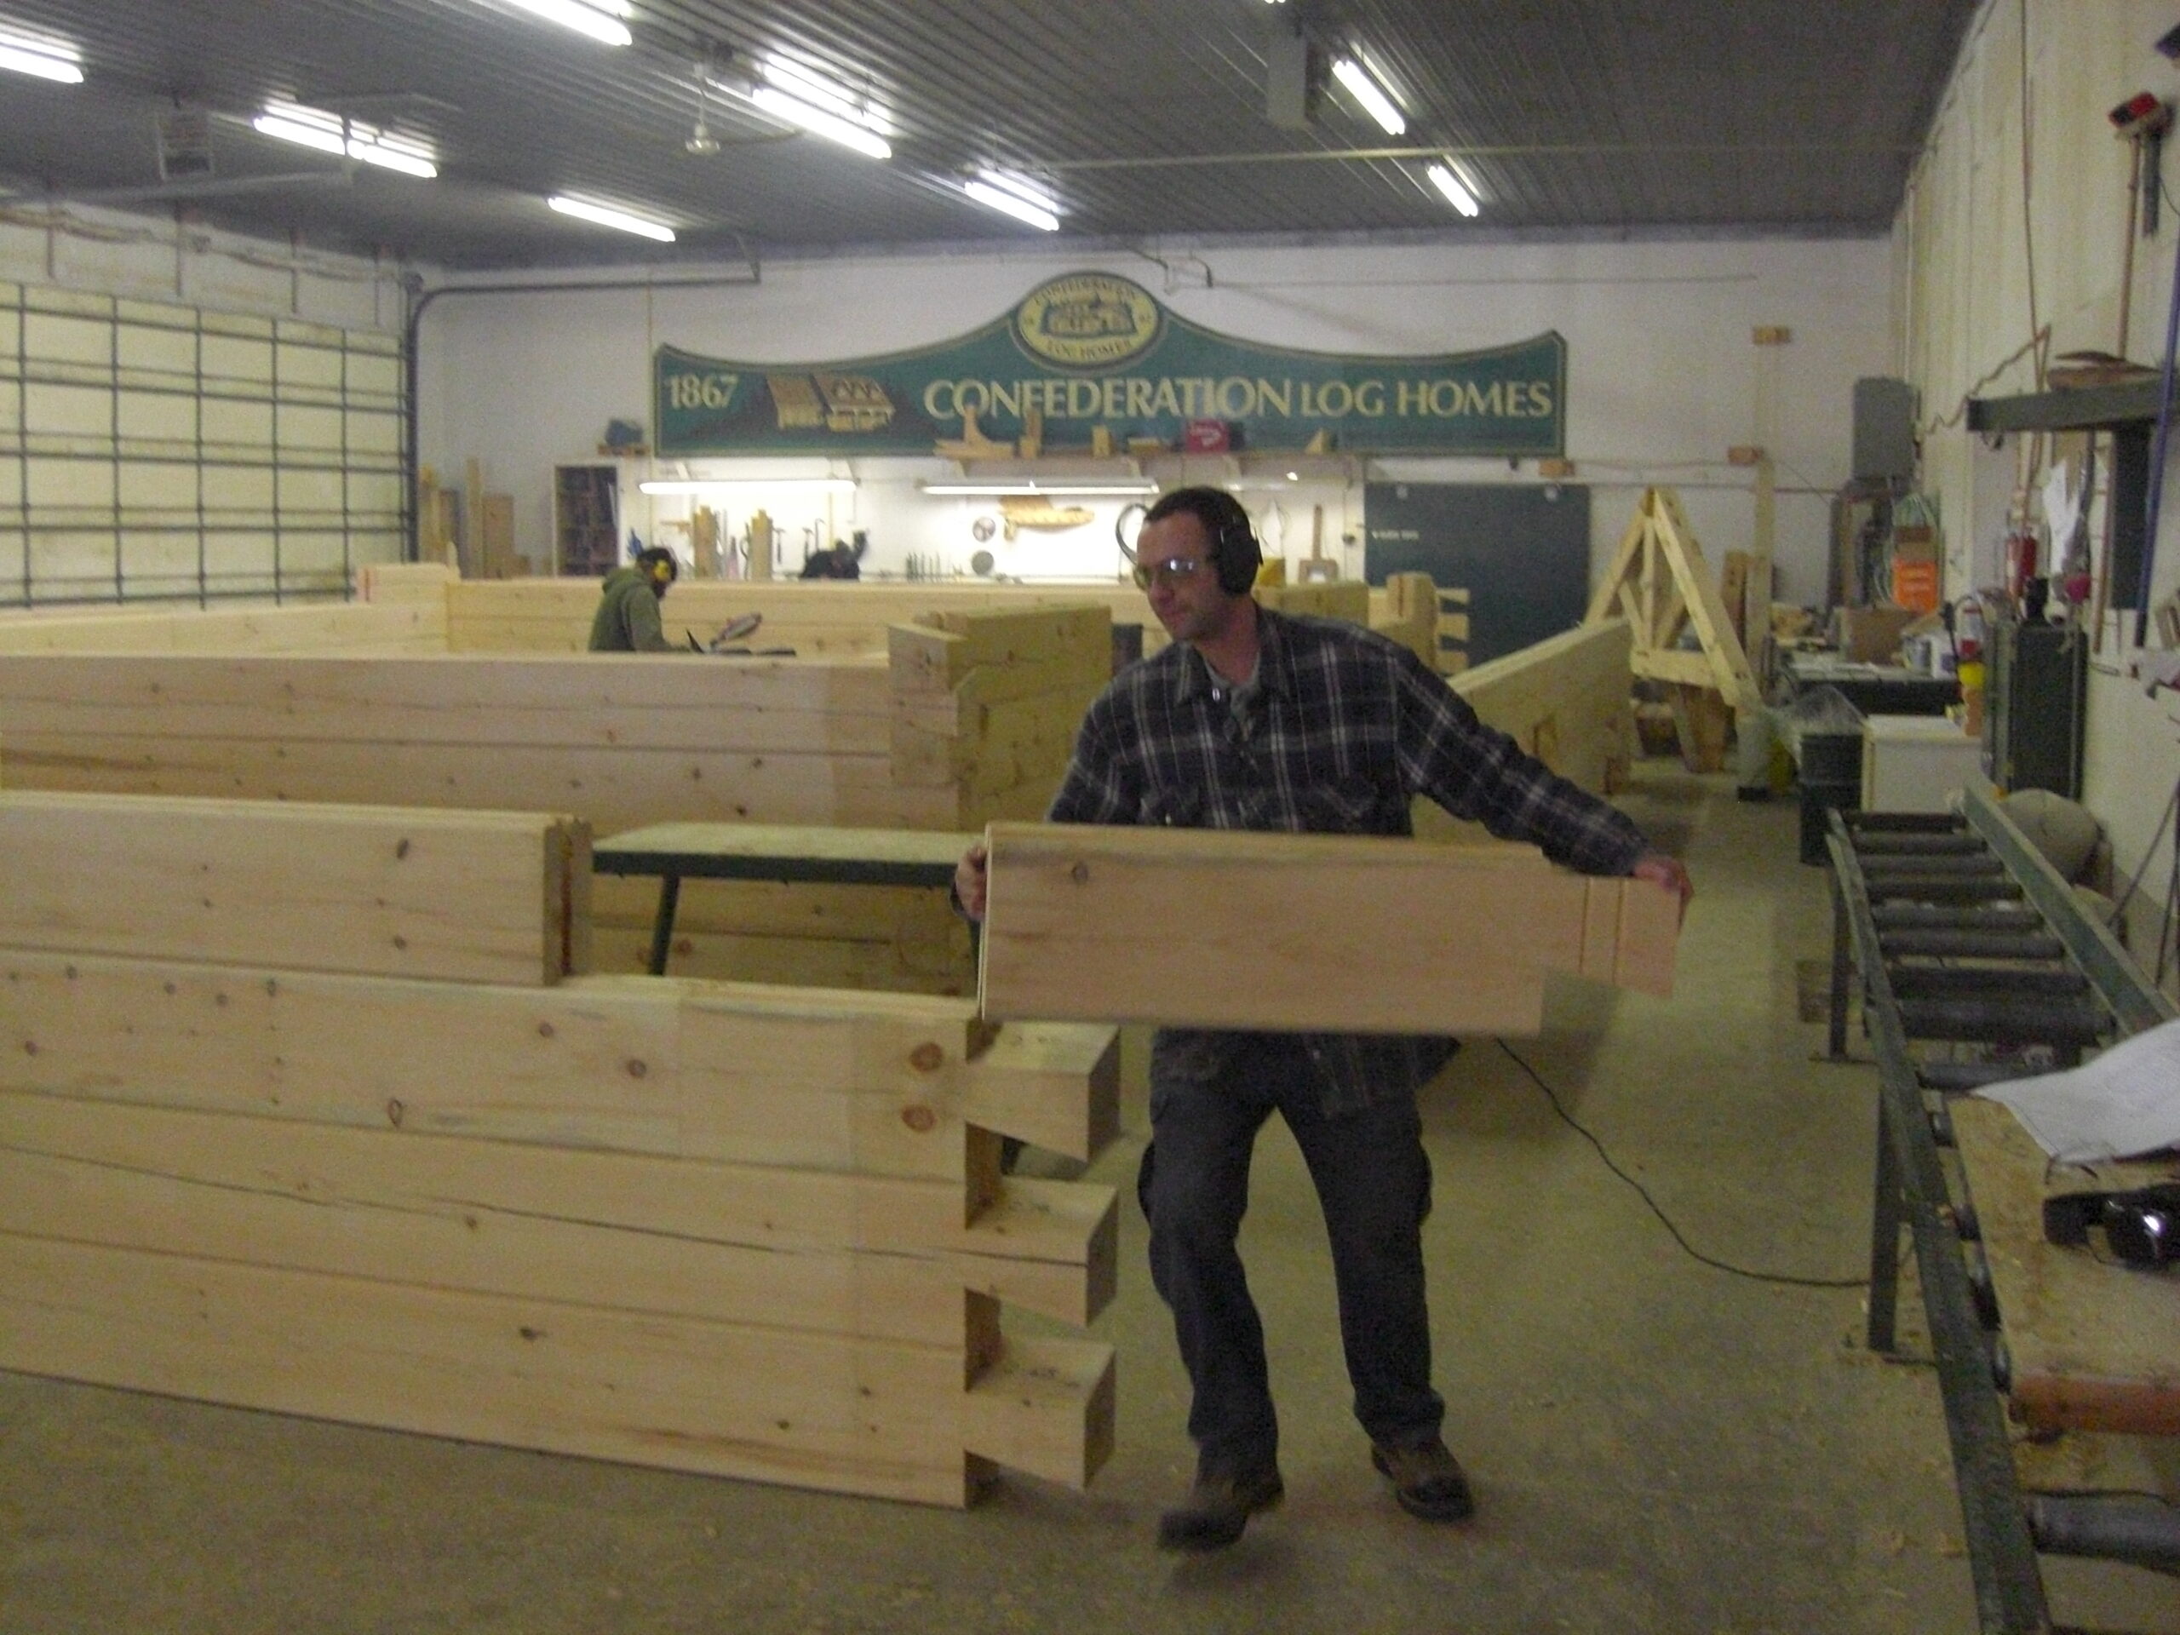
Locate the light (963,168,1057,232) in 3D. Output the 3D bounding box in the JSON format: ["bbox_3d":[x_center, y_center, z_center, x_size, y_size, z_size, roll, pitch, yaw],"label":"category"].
[{"bbox_3d":[-0.599,-4.810,18.817,0.140,0.110,2.440,2,7,16],"label":"light"}]

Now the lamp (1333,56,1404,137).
[{"bbox_3d":[1.767,-4.497,15.033,0.130,0.090,2.440,2,7,16],"label":"lamp"}]

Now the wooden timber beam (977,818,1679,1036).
[{"bbox_3d":[0.366,0.169,3.719,1.060,0.290,0.150,2,6,-7],"label":"wooden timber beam"}]

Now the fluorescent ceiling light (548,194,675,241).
[{"bbox_3d":[-4.127,-5.181,20.841,0.130,0.090,2.440,2,7,16],"label":"fluorescent ceiling light"}]

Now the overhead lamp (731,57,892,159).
[{"bbox_3d":[-1.756,-4.623,16.037,0.150,0.100,2.440,2,7,16],"label":"overhead lamp"}]

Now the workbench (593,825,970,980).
[{"bbox_3d":[-0.612,0.487,6.365,1.270,0.840,0.580,2,7,16],"label":"workbench"}]

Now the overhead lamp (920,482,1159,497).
[{"bbox_3d":[-0.478,-3.063,22.385,2.340,0.110,0.180,2,7,16],"label":"overhead lamp"}]

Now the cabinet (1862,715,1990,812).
[{"bbox_3d":[3.641,0.024,10.555,0.450,0.850,1.150,2,7,16],"label":"cabinet"}]

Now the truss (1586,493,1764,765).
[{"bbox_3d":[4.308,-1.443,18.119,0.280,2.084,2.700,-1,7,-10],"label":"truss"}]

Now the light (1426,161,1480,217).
[{"bbox_3d":[2.703,-4.647,17.757,0.140,0.110,2.440,2,7,16],"label":"light"}]

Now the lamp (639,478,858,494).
[{"bbox_3d":[-3.517,-3.403,24.648,2.440,0.120,0.180,2,7,16],"label":"lamp"}]

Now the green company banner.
[{"bbox_3d":[-0.032,-4.243,22.487,8.950,1.730,0.060,2,7,16],"label":"green company banner"}]

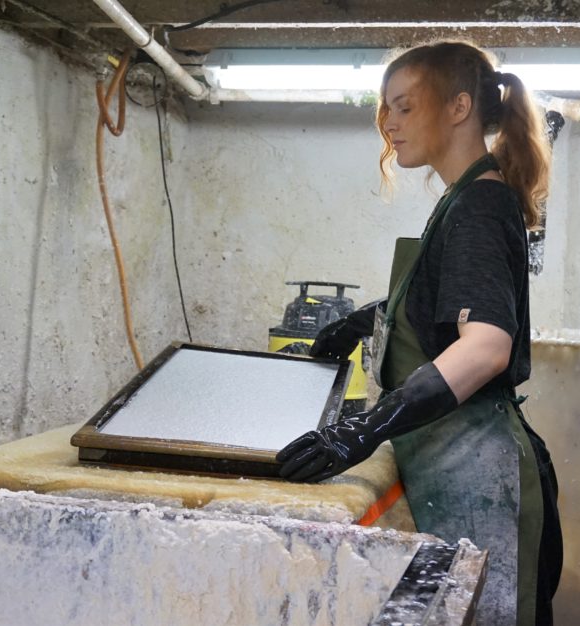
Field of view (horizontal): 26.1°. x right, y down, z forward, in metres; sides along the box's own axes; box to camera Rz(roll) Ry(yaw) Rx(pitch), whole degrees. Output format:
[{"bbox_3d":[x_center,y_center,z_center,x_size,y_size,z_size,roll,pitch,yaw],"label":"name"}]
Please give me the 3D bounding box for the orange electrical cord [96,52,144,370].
[{"bbox_3d":[-0.428,-0.250,3.150,0.090,0.820,0.200,2,2,11],"label":"orange electrical cord"}]

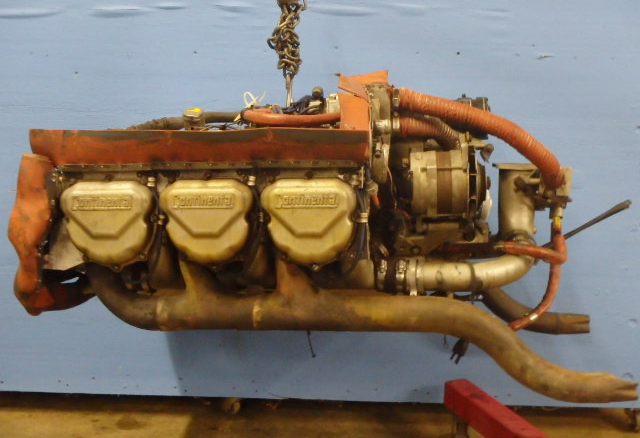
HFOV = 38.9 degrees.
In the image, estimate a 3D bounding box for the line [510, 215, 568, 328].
[{"bbox_3d":[0.429,0.110,1.790,0.109,0.224,0.060,-1,7,7],"label":"line"}]

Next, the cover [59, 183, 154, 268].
[{"bbox_3d":[-0.361,0.008,1.535,0.147,0.140,0.045,-1,7,7],"label":"cover"}]

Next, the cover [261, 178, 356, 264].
[{"bbox_3d":[-0.018,0.003,1.495,0.154,0.139,0.045,-1,7,7],"label":"cover"}]

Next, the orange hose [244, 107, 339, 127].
[{"bbox_3d":[-0.061,-0.214,1.920,0.205,0.042,0.070,-1,3,7],"label":"orange hose"}]

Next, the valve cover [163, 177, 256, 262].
[{"bbox_3d":[-0.189,0.004,1.515,0.147,0.138,0.045,-1,7,7],"label":"valve cover"}]

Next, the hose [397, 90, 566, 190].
[{"bbox_3d":[0.314,-0.155,1.760,0.310,0.190,0.100,1,6,9],"label":"hose"}]

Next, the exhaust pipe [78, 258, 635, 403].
[{"bbox_3d":[0.057,0.189,1.545,0.922,0.235,0.120,-1,7,7],"label":"exhaust pipe"}]

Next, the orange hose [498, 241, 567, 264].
[{"bbox_3d":[0.412,0.065,1.760,0.127,0.040,0.045,-1,7,7],"label":"orange hose"}]

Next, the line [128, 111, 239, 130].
[{"bbox_3d":[-0.296,-0.210,1.960,0.240,0.045,0.040,-1,7,7],"label":"line"}]

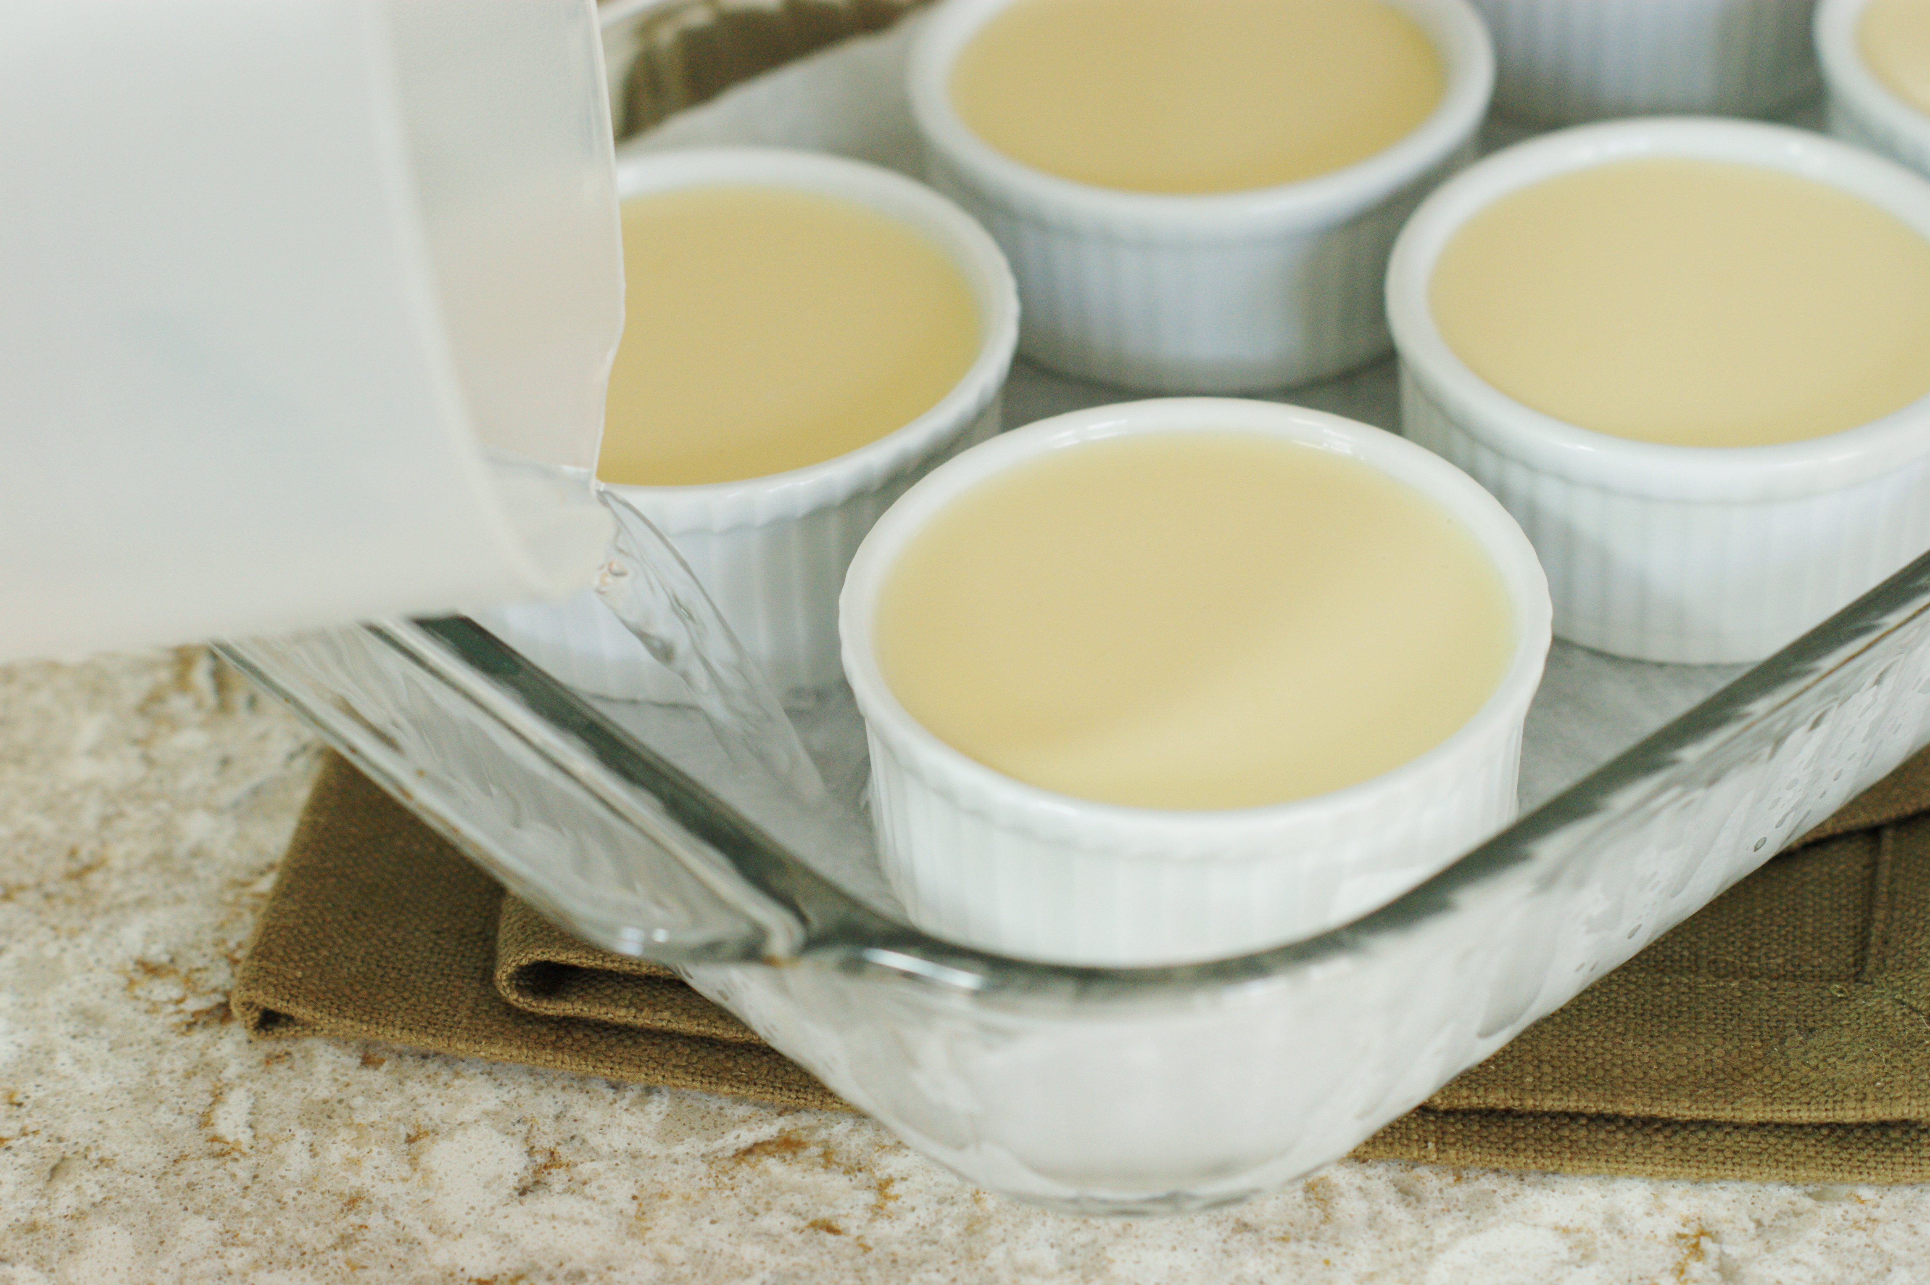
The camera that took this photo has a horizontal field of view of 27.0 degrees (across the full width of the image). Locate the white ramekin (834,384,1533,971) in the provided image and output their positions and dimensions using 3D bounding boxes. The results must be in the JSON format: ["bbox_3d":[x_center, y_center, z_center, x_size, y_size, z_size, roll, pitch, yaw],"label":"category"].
[{"bbox_3d":[0.030,0.007,0.521,0.090,0.036,0.090,-2,38,0],"label":"white ramekin"}]

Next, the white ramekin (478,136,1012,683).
[{"bbox_3d":[-0.037,-0.033,0.576,0.090,0.036,0.090,-2,38,0],"label":"white ramekin"}]

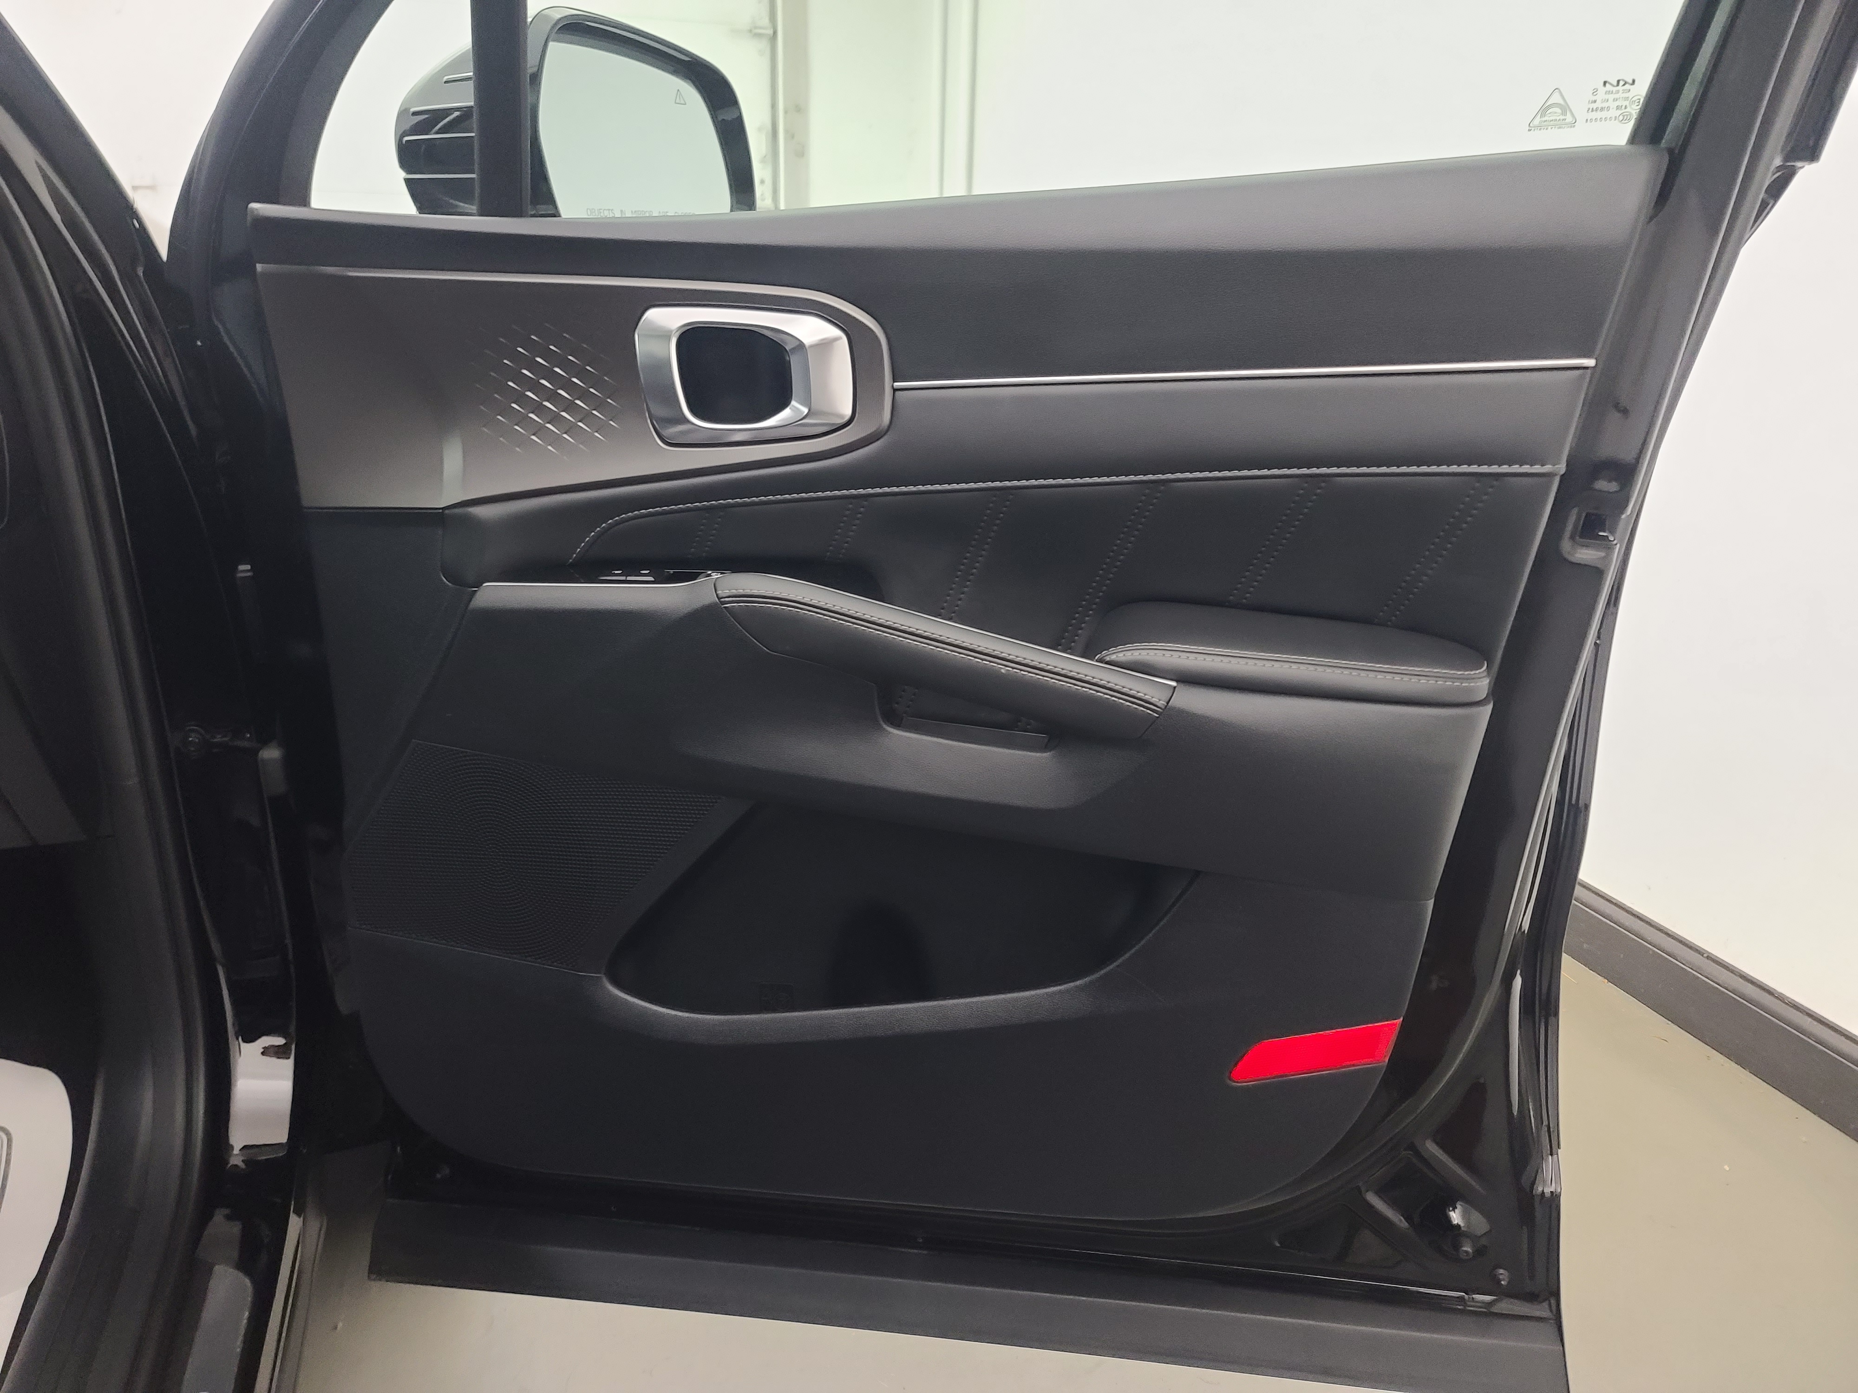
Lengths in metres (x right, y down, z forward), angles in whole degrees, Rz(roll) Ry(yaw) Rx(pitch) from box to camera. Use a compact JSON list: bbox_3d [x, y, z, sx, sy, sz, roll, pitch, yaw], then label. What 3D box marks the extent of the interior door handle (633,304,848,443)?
[{"bbox_3d":[-0.115,-0.203,0.846,0.138,0.085,0.035,4,19,8],"label":"interior door handle"}]

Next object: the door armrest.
[{"bbox_3d":[0.213,-0.029,0.822,0.228,0.046,0.083,4,19,8],"label":"door armrest"}]

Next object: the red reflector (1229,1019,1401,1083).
[{"bbox_3d":[0.263,0.243,0.918,0.115,0.040,0.012,-9,16,12],"label":"red reflector"}]

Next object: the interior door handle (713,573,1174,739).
[{"bbox_3d":[0.008,-0.033,0.824,0.282,0.054,0.058,14,20,5],"label":"interior door handle"}]

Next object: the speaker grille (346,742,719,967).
[{"bbox_3d":[-0.281,0.114,0.961,0.287,0.165,0.025,4,19,8],"label":"speaker grille"}]

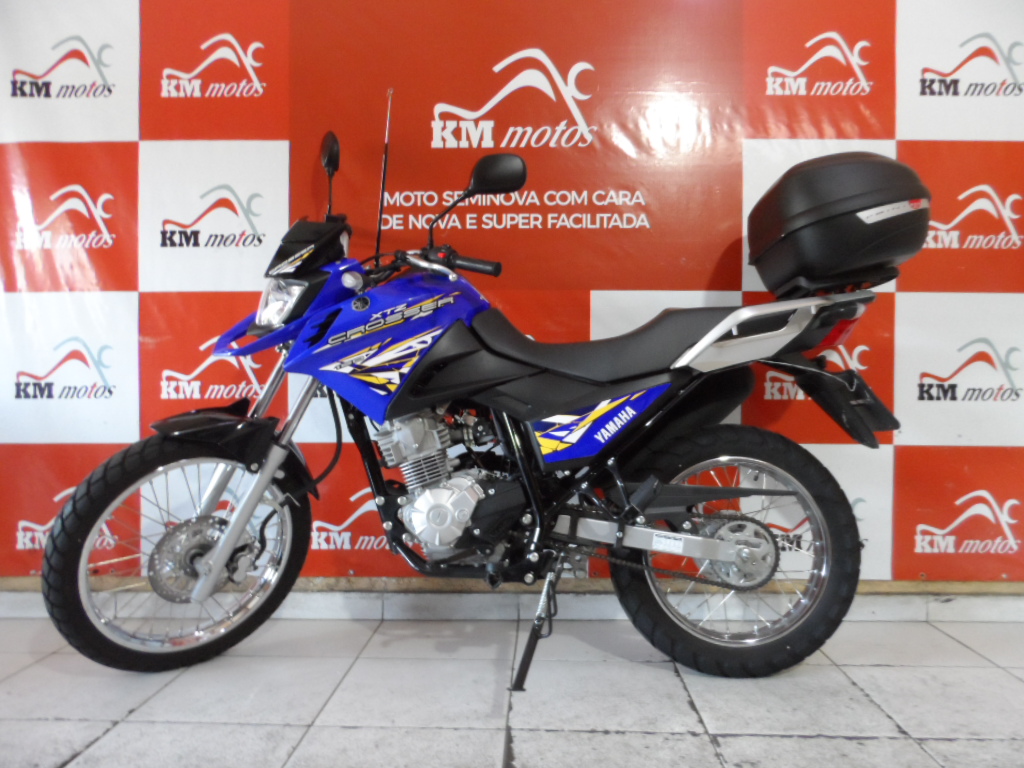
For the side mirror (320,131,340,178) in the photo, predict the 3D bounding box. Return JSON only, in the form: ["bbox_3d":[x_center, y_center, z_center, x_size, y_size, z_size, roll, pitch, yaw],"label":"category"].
[{"bbox_3d":[-0.542,-0.690,2.120,0.050,0.110,0.145,1,6,-26],"label":"side mirror"}]

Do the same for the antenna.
[{"bbox_3d":[-0.327,-0.529,1.804,0.012,0.430,0.012,-4,16,-43],"label":"antenna"}]

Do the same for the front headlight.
[{"bbox_3d":[-0.578,-0.198,1.770,0.090,0.120,0.165,-3,15,-43],"label":"front headlight"}]

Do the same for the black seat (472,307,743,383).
[{"bbox_3d":[0.235,-0.088,1.847,0.680,0.190,0.265,0,-9,1],"label":"black seat"}]

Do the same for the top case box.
[{"bbox_3d":[0.821,-0.394,1.890,0.395,0.315,0.425,-11,-9,-1],"label":"top case box"}]

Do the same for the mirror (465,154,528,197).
[{"bbox_3d":[-0.031,-0.484,1.635,0.145,0.095,0.050,7,6,30],"label":"mirror"}]

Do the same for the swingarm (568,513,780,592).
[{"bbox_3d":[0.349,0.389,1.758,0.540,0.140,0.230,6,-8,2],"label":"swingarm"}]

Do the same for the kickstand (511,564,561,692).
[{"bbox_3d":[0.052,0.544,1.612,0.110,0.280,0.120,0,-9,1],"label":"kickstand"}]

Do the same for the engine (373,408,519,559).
[{"bbox_3d":[-0.150,0.251,1.816,0.375,0.375,0.300,0,-9,1],"label":"engine"}]

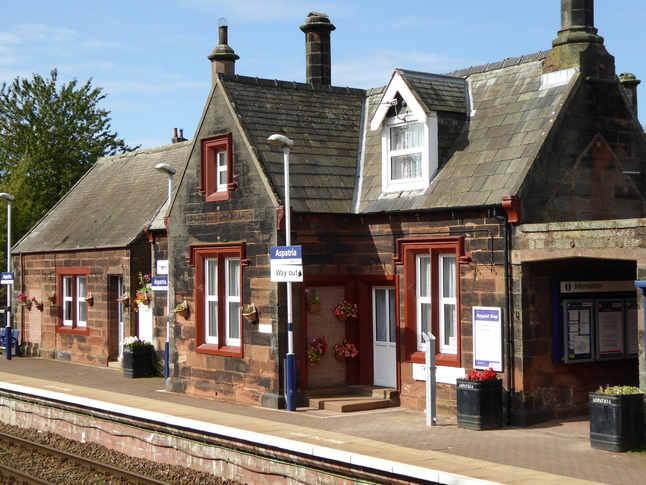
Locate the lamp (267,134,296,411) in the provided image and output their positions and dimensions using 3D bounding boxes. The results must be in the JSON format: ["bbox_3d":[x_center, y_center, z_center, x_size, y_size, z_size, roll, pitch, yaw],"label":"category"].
[{"bbox_3d":[-0.727,0.578,20.377,0.620,5.287,0.300,1,-2,-38],"label":"lamp"}]

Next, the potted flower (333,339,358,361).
[{"bbox_3d":[0.459,2.199,21.693,0.430,0.410,0.360,1,-2,-38],"label":"potted flower"}]

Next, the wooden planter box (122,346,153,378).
[{"bbox_3d":[-4.857,3.112,27.804,0.580,0.820,0.580,1,-2,-38],"label":"wooden planter box"}]

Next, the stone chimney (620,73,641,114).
[{"bbox_3d":[9.177,-4.464,32.096,0.820,1.400,0.820,1,-2,-38],"label":"stone chimney"}]

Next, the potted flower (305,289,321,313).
[{"bbox_3d":[-0.204,1.159,21.209,0.270,0.460,0.250,1,-2,-38],"label":"potted flower"}]

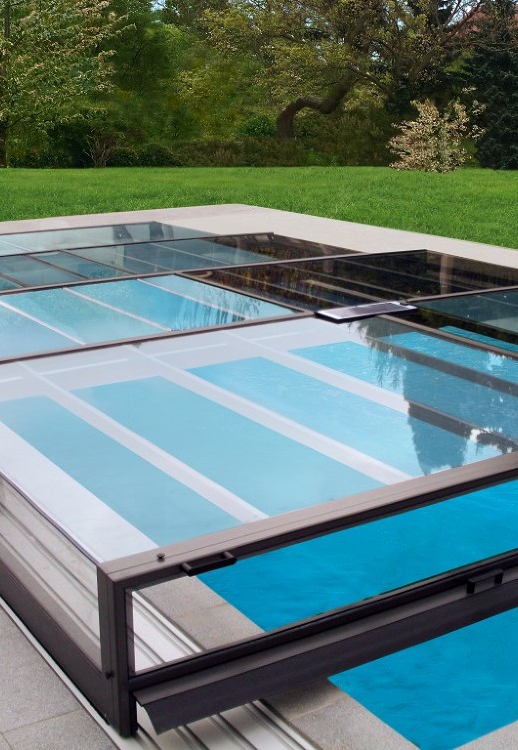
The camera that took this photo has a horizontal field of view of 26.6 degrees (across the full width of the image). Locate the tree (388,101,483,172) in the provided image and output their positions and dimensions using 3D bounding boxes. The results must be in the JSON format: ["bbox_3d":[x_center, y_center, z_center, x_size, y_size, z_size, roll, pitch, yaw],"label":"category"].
[{"bbox_3d":[3.618,-4.959,22.562,1.883,1.403,1.789,2,16,9],"label":"tree"}]

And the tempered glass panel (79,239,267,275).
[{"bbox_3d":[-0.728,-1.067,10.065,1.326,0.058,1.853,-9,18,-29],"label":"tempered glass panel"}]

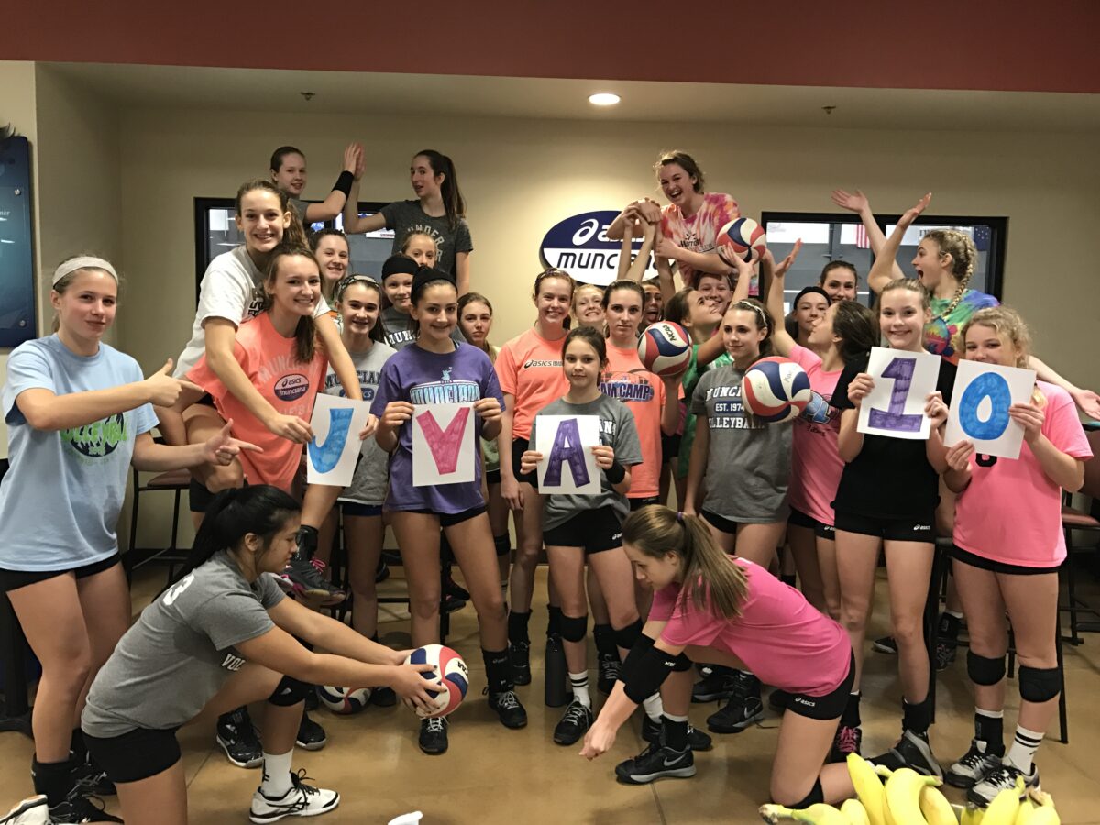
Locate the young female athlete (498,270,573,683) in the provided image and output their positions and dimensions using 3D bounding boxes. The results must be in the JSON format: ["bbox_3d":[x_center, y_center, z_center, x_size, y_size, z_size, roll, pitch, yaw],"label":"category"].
[{"bbox_3d":[-0.021,0.248,3.770,0.460,1.717,0.310,1,5,-3],"label":"young female athlete"}]

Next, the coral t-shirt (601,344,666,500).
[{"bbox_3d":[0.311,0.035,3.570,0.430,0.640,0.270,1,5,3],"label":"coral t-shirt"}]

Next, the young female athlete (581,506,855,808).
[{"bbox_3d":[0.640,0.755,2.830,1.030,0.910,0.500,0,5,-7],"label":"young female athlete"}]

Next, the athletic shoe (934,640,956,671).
[{"bbox_3d":[1.515,0.905,3.400,0.095,0.105,0.250,4,14,30],"label":"athletic shoe"}]

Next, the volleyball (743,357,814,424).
[{"bbox_3d":[0.706,-0.070,2.775,0.210,0.210,0.210,2,7,0],"label":"volleyball"}]

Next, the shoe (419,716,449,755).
[{"bbox_3d":[-0.419,1.114,3.208,0.100,0.116,0.265,1,7,-7],"label":"shoe"}]

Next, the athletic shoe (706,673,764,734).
[{"bbox_3d":[0.724,1.113,3.395,0.275,0.140,0.105,-3,9,-34],"label":"athletic shoe"}]

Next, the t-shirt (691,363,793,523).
[{"bbox_3d":[0.744,0.117,3.400,0.410,0.630,0.280,3,6,22],"label":"t-shirt"}]

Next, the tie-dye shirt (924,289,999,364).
[{"bbox_3d":[1.552,-0.178,3.420,0.290,0.600,0.420,-4,7,-43],"label":"tie-dye shirt"}]

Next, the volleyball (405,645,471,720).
[{"bbox_3d":[-0.346,0.802,2.650,0.210,0.210,0.210,2,7,0],"label":"volleyball"}]

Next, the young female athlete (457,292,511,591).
[{"bbox_3d":[-0.371,0.203,4.490,0.420,1.610,0.290,2,7,3],"label":"young female athlete"}]

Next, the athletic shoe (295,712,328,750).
[{"bbox_3d":[-0.920,1.089,3.225,0.108,0.125,0.275,-4,9,-40],"label":"athletic shoe"}]

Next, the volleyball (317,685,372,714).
[{"bbox_3d":[-0.782,1.048,3.390,0.210,0.210,0.210,2,7,0],"label":"volleyball"}]

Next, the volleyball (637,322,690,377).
[{"bbox_3d":[0.449,-0.248,3.460,0.210,0.210,0.210,2,5,6],"label":"volleyball"}]

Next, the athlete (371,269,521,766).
[{"bbox_3d":[-0.368,0.309,3.230,0.560,1.682,0.420,1,5,-5],"label":"athlete"}]

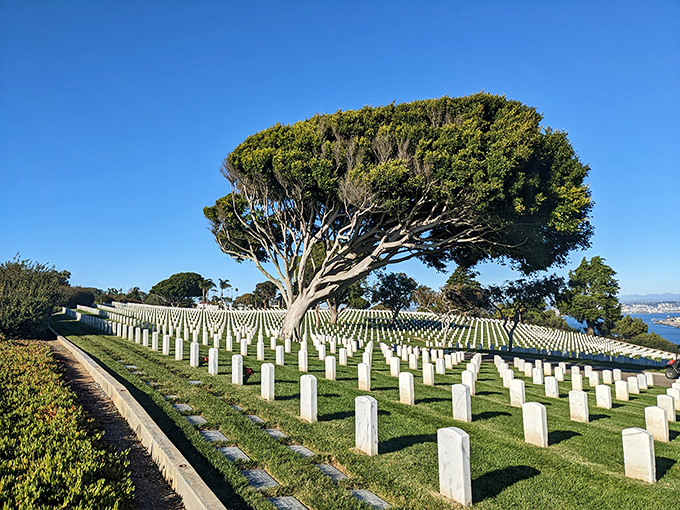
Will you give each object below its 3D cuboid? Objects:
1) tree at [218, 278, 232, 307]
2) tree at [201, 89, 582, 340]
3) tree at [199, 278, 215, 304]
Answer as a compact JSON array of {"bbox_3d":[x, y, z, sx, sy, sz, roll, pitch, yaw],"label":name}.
[{"bbox_3d":[-34.972,11.835,162.000,4.188,9.270,4.188,-1,-6,0],"label":"tree"},{"bbox_3d":[3.529,-2.247,32.000,23.409,14.979,16.500,-1,-6,0],"label":"tree"},{"bbox_3d":[-40.121,11.614,160.000,4.713,9.006,4.713,-1,-6,0],"label":"tree"}]

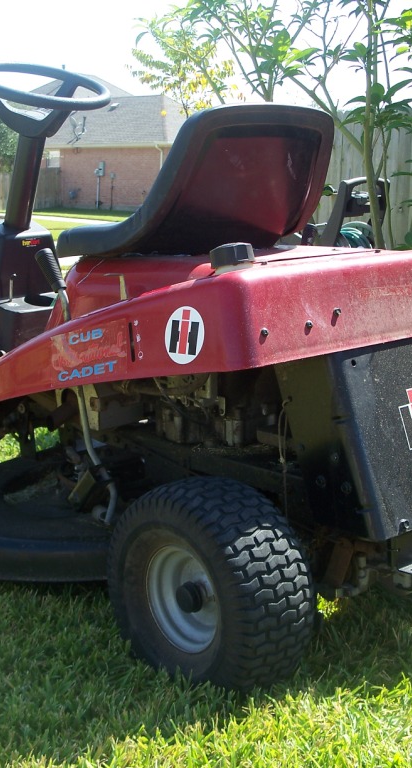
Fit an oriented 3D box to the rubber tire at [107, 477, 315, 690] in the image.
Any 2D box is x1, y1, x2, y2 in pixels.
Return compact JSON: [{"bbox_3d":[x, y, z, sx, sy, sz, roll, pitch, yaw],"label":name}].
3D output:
[{"bbox_3d":[0.004,0.341,1.803,0.165,0.374,0.374,-11,16,-43],"label":"rubber tire"}]

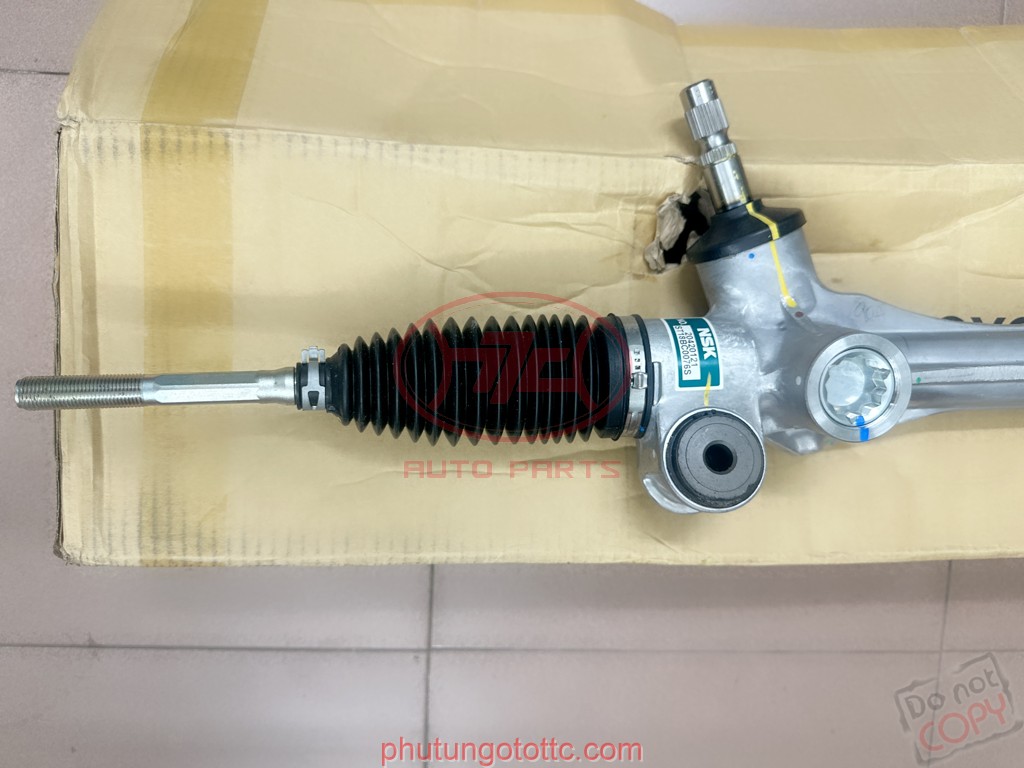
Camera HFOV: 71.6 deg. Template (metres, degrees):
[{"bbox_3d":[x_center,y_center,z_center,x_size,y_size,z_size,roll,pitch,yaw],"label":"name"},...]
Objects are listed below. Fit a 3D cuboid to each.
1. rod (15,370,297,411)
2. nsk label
[{"bbox_3d":[-0.148,0.003,0.297,0.113,0.016,0.016,-2,96,-5],"label":"rod"},{"bbox_3d":[0.075,-0.016,0.297,0.020,0.009,0.039,-2,53,-4],"label":"nsk label"}]

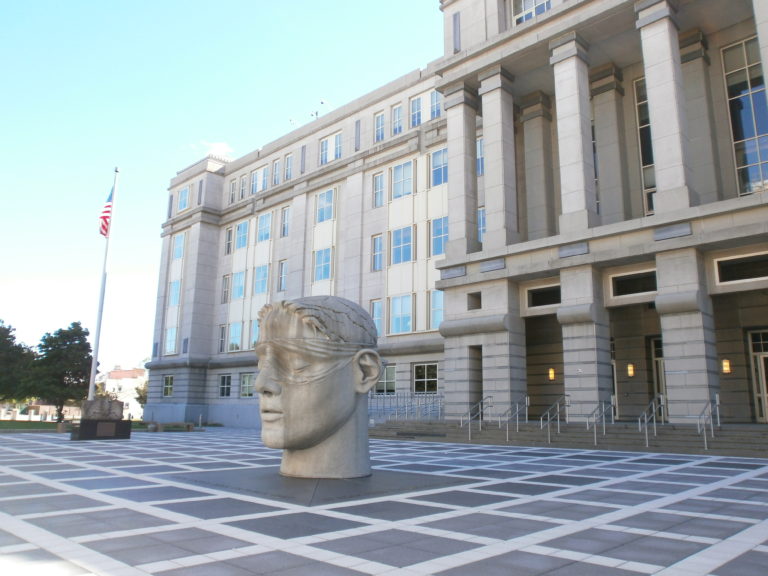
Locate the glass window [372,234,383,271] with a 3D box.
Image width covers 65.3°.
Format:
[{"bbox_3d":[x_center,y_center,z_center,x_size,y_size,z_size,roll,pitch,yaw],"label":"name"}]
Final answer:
[{"bbox_3d":[-0.380,-2.173,37.230,0.920,2.200,0.200,-11,-16,43],"label":"glass window"}]

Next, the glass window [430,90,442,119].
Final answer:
[{"bbox_3d":[3.156,-11.001,36.076,0.826,1.889,0.200,-11,-16,43],"label":"glass window"}]

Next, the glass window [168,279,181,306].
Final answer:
[{"bbox_3d":[-18.161,0.505,51.986,1.850,2.336,0.200,-11,-16,43],"label":"glass window"}]

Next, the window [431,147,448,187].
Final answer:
[{"bbox_3d":[3.289,-6.684,33.199,1.520,2.050,0.150,-11,-16,42],"label":"window"}]

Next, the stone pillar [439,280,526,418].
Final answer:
[{"bbox_3d":[4.114,2.690,25.106,3.129,5.557,1.400,-11,-16,42],"label":"stone pillar"}]

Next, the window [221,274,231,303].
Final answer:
[{"bbox_3d":[-13.057,0.098,49.418,1.020,2.250,0.200,-11,-16,43],"label":"window"}]

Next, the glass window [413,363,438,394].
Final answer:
[{"bbox_3d":[2.296,5.028,32.965,1.680,1.640,0.200,-11,-16,43],"label":"glass window"}]

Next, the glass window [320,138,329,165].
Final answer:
[{"bbox_3d":[-4.030,-9.248,40.870,0.709,1.774,0.150,-11,-16,42],"label":"glass window"}]

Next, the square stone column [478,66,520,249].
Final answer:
[{"bbox_3d":[5.111,-5.652,26.572,1.200,8.300,1.140,-11,-16,43],"label":"square stone column"}]

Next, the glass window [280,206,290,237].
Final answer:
[{"bbox_3d":[-6.939,-4.631,42.448,0.700,2.120,0.180,-11,-17,42],"label":"glass window"}]

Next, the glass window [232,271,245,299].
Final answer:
[{"bbox_3d":[-11.686,-0.201,48.112,1.570,2.060,0.200,-11,-16,43],"label":"glass window"}]

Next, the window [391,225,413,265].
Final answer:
[{"bbox_3d":[1.069,-2.403,34.188,1.480,2.140,0.180,-11,-17,42],"label":"window"}]

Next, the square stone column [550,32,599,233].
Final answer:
[{"bbox_3d":[7.621,-6.110,23.864,1.140,8.302,1.120,-11,-16,43],"label":"square stone column"}]

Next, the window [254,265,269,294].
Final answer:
[{"bbox_3d":[-8.879,-0.587,43.628,1.580,2.031,0.150,-11,-16,42],"label":"window"}]

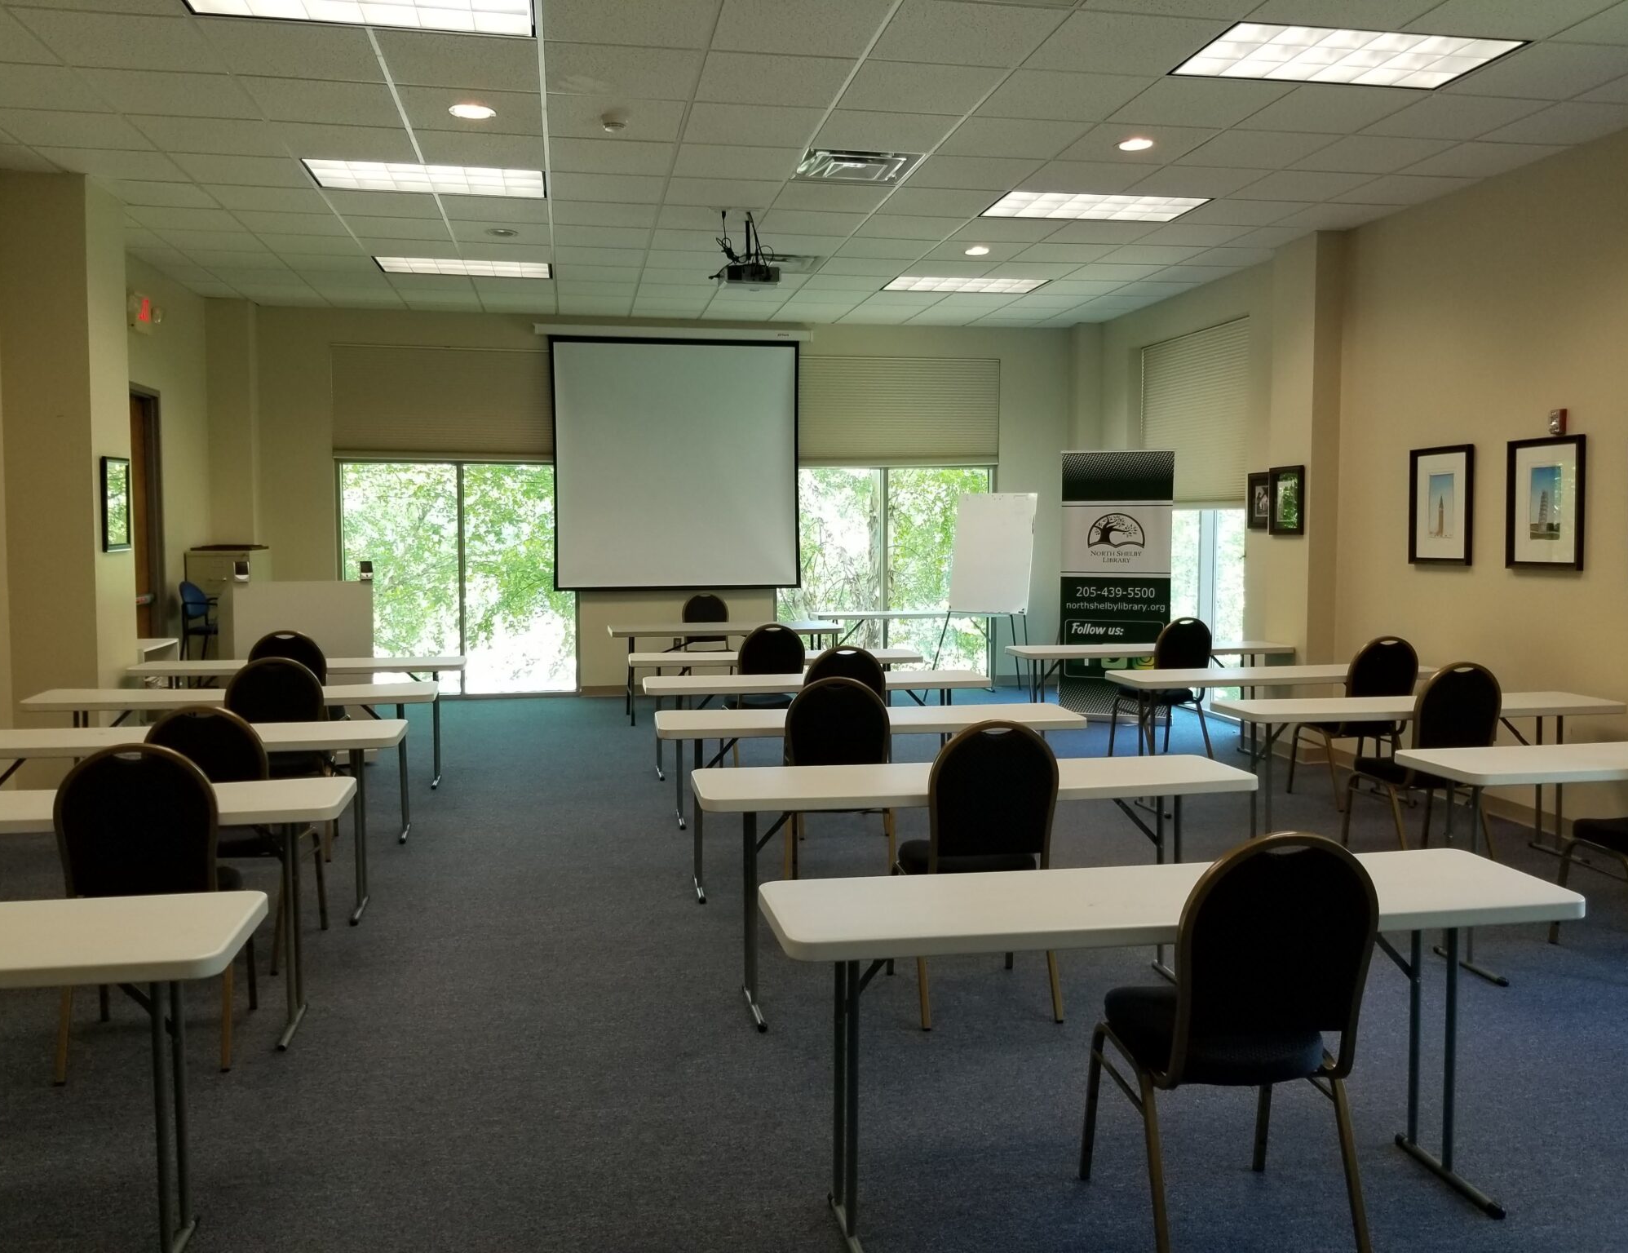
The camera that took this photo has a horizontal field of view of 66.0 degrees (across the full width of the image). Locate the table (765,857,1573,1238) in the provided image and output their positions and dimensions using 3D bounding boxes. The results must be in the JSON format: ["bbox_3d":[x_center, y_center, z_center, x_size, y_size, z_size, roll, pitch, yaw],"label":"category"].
[{"bbox_3d":[0.814,0.986,2.946,1.830,0.740,0.460,-1,5,-9],"label":"table"}]

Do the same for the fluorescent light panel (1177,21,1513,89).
[{"bbox_3d":[2.063,-2.200,4.865,1.200,0.070,0.600,-1,5,-10],"label":"fluorescent light panel"}]

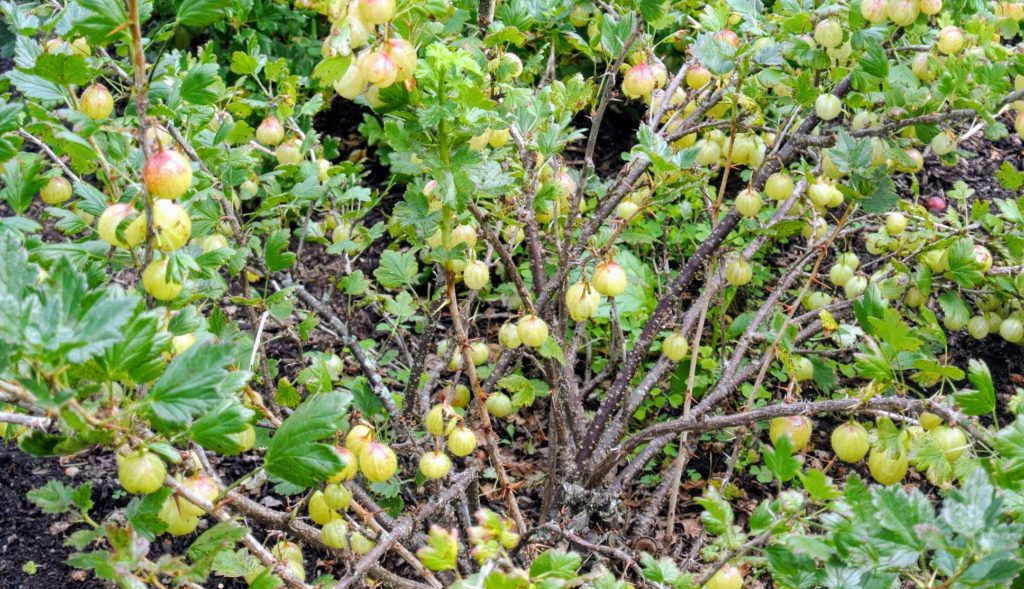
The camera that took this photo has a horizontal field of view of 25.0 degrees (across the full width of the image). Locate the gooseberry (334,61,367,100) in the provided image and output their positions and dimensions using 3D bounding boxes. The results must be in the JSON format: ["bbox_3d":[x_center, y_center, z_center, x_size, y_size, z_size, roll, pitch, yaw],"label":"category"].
[{"bbox_3d":[-0.087,-0.115,1.240,0.018,0.021,0.018,0,24,0],"label":"gooseberry"}]

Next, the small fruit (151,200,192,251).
[{"bbox_3d":[-0.166,-0.034,1.120,0.020,0.023,0.020,0,24,0],"label":"small fruit"}]

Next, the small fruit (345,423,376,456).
[{"bbox_3d":[-0.094,0.089,1.420,0.019,0.020,0.019,0,25,0],"label":"small fruit"}]

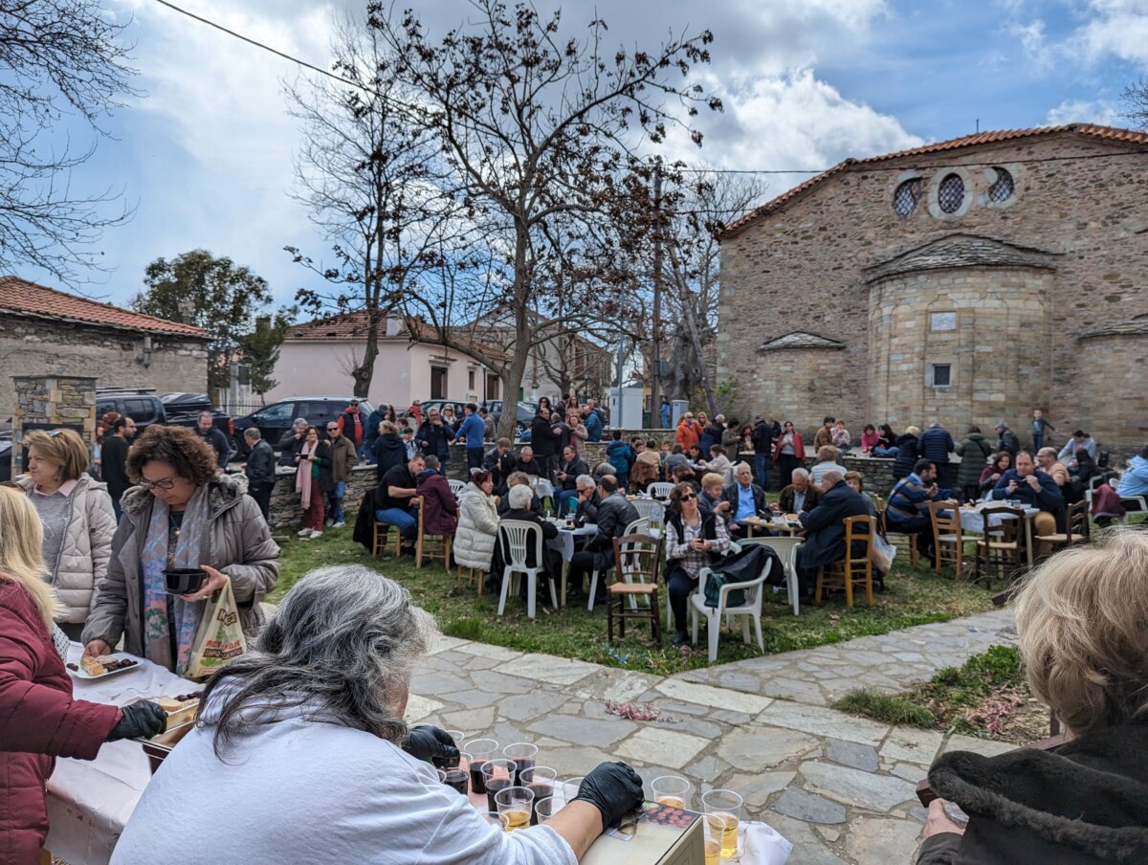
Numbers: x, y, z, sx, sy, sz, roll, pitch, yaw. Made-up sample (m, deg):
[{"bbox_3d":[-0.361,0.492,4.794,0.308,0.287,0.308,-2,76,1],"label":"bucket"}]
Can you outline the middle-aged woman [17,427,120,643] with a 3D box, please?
[{"bbox_3d":[-2.290,0.790,3.500,0.480,1.600,0.340,1,1,6],"label":"middle-aged woman"}]

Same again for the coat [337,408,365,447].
[{"bbox_3d":[-4.150,-0.090,14.800,0.520,0.710,0.340,0,1,-30],"label":"coat"}]

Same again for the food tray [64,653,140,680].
[{"bbox_3d":[-1.572,0.782,2.656,0.190,0.025,0.195,1,2,28],"label":"food tray"}]

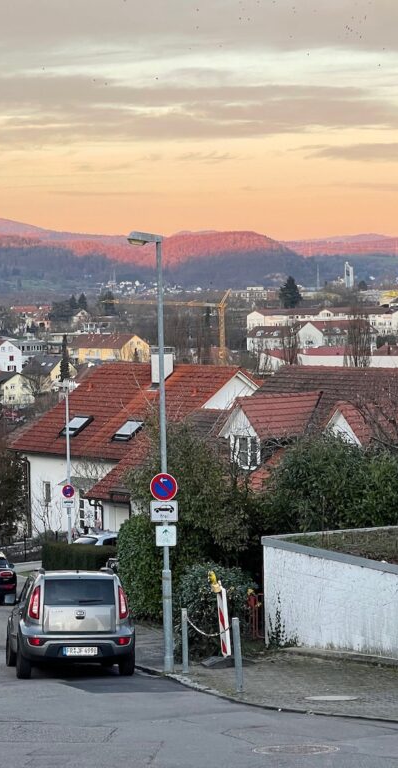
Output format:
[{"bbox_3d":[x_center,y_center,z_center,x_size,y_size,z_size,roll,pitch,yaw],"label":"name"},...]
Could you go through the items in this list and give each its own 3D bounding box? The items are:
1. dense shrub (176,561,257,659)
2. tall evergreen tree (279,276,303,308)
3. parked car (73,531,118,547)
[{"bbox_3d":[0.284,3.657,30.700,1.280,1.570,1.200,-1,3,9],"label":"dense shrub"},{"bbox_3d":[41.081,-39.734,850.000,10.300,19.500,10.300,-1,3,0],"label":"tall evergreen tree"},{"bbox_3d":[-2.406,5.921,66.500,4.250,1.480,1.780,-3,4,-43],"label":"parked car"}]

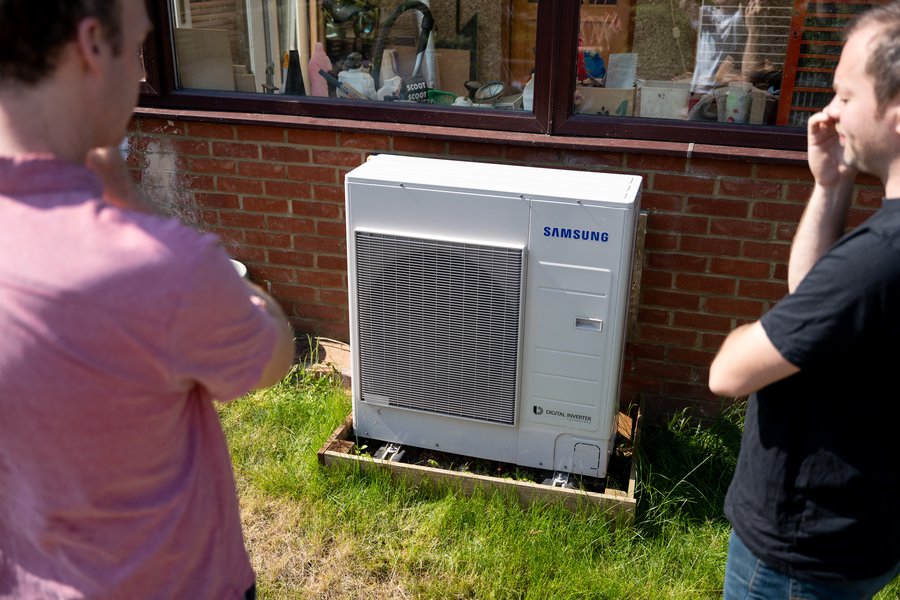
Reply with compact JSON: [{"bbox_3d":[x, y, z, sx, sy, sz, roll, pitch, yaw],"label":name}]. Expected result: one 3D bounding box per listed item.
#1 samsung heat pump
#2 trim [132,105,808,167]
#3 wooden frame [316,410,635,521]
[{"bbox_3d":[0.145,0.047,3.028,0.940,0.998,0.330,7,24,14],"label":"samsung heat pump"},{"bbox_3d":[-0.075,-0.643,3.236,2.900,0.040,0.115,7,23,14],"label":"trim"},{"bbox_3d":[0.152,0.540,3.236,1.120,0.100,0.670,6,23,12],"label":"wooden frame"}]

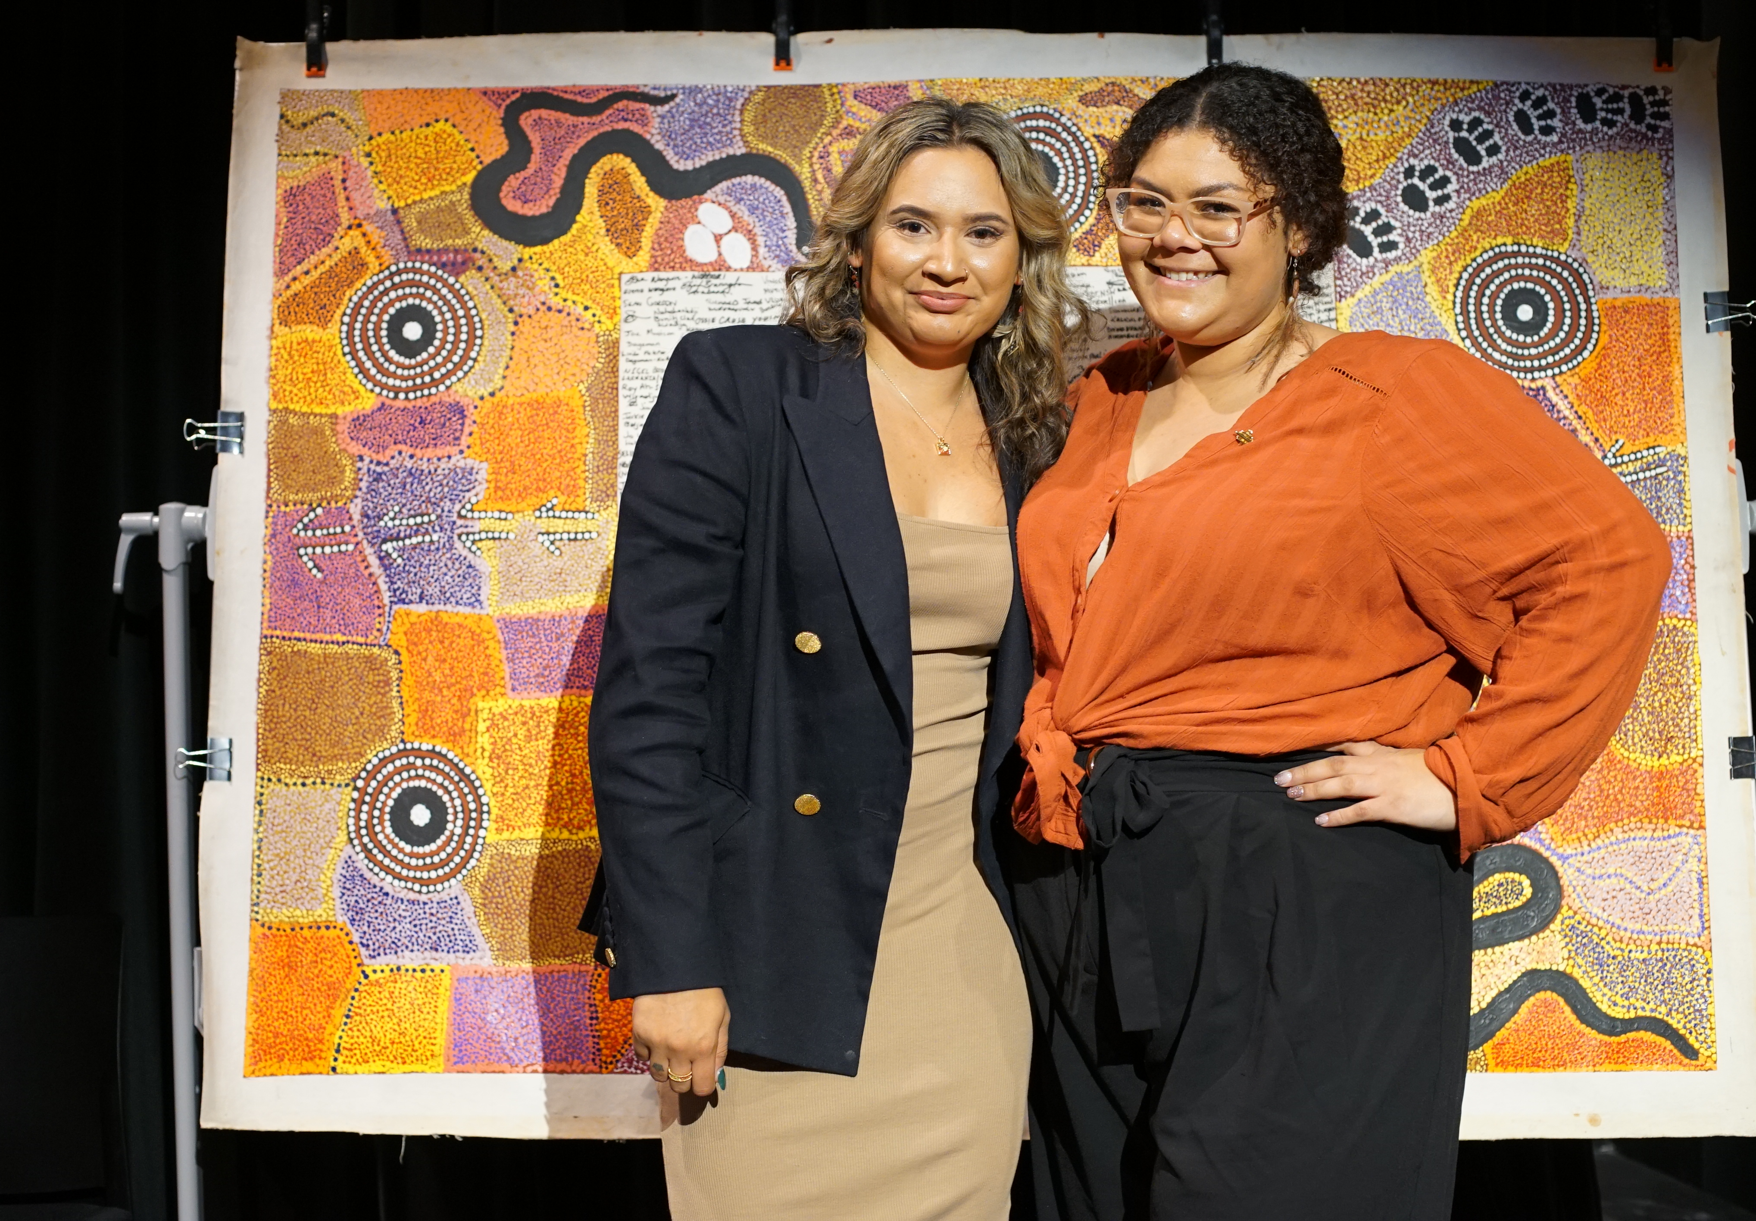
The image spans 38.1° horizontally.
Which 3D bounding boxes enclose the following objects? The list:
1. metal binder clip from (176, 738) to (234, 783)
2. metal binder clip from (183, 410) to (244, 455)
[{"bbox_3d":[-0.794,0.177,3.006,0.067,0.051,0.034,0,-8,0],"label":"metal binder clip"},{"bbox_3d":[-0.797,-0.212,3.059,0.067,0.051,0.034,0,-8,0],"label":"metal binder clip"}]

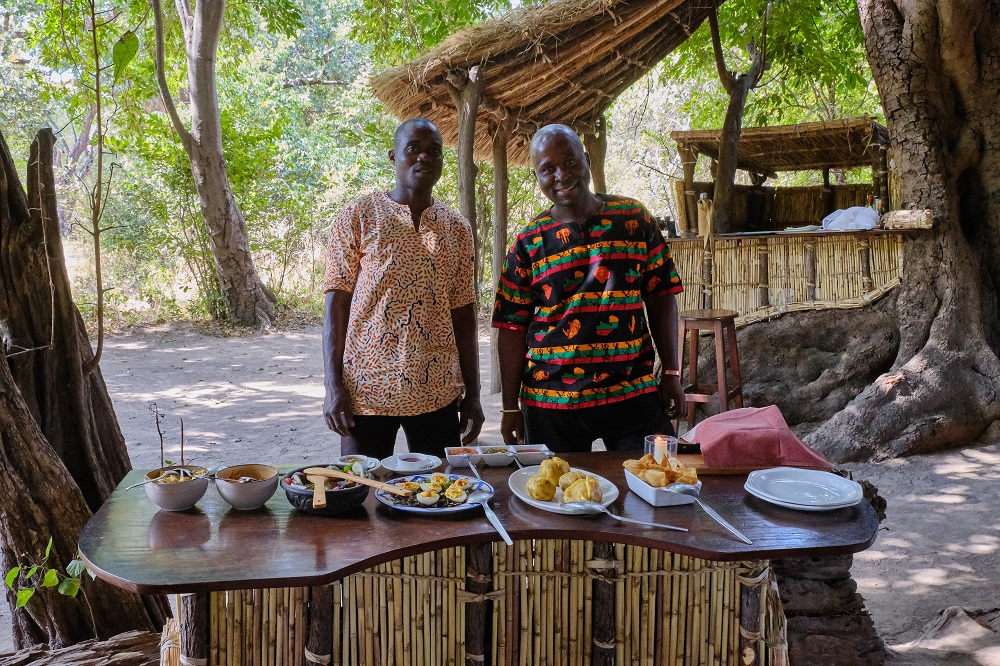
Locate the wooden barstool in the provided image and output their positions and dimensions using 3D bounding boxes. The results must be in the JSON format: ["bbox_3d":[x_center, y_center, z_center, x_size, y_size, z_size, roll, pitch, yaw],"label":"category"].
[{"bbox_3d":[1.264,0.279,5.423,0.385,0.790,0.385,2,9,12],"label":"wooden barstool"}]

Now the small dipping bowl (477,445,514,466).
[{"bbox_3d":[-0.005,0.304,2.208,0.086,0.037,0.082,-1,9,-5],"label":"small dipping bowl"}]

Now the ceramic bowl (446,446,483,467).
[{"bbox_3d":[-0.089,0.305,2.200,0.086,0.037,0.082,-1,9,-5],"label":"ceramic bowl"}]

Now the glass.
[{"bbox_3d":[0.385,0.295,2.124,0.081,0.080,0.081,0,9,0],"label":"glass"}]

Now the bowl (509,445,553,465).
[{"bbox_3d":[0.078,0.302,2.217,0.086,0.037,0.082,-1,9,-5],"label":"bowl"}]

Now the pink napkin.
[{"bbox_3d":[0.627,0.246,2.219,0.325,0.115,0.230,0,9,2],"label":"pink napkin"}]

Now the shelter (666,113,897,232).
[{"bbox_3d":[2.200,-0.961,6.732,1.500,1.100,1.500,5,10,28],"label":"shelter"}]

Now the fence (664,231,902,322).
[{"bbox_3d":[1.950,-0.369,6.136,1.570,0.650,0.220,1,9,5],"label":"fence"}]

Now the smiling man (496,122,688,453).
[{"bbox_3d":[0.265,0.240,2.699,0.563,1.700,0.360,1,9,5],"label":"smiling man"}]

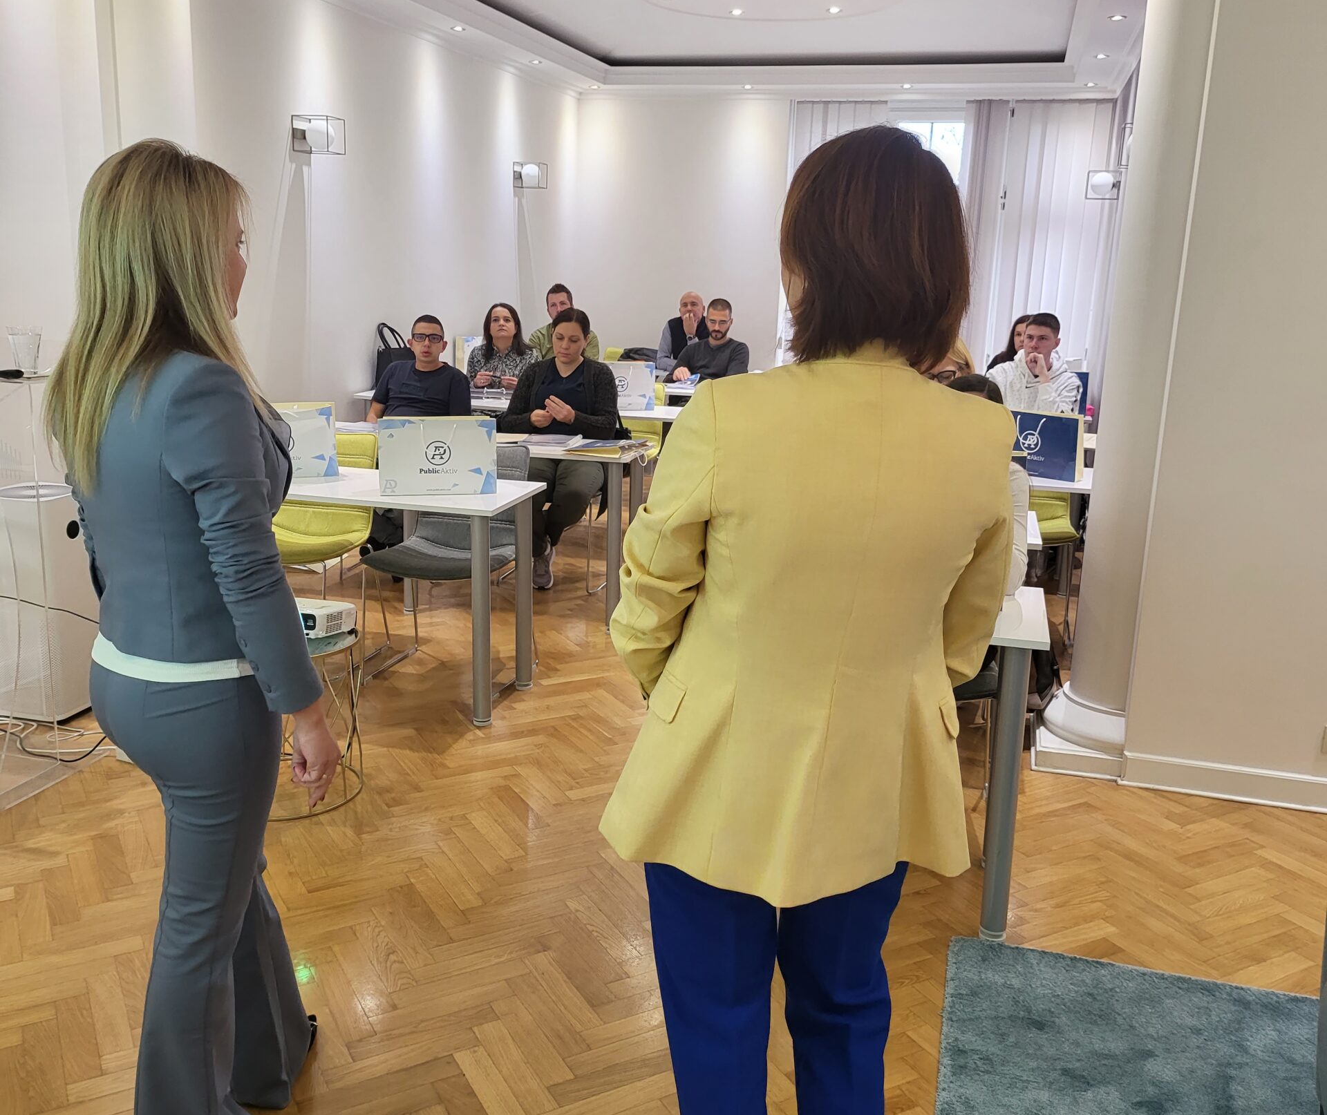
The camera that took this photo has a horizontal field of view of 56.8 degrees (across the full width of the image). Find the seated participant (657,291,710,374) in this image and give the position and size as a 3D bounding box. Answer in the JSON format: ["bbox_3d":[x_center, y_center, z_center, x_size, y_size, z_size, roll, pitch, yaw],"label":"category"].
[{"bbox_3d":[0.238,-1.253,8.818,0.530,1.290,0.750,4,14,7],"label":"seated participant"}]

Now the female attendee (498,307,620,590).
[{"bbox_3d":[-0.521,-0.555,6.020,0.540,1.285,0.780,4,14,7],"label":"female attendee"}]

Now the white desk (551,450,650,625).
[{"bbox_3d":[-0.604,-0.137,5.343,1.040,0.750,0.540,6,14,15],"label":"white desk"}]

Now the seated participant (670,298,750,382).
[{"bbox_3d":[0.303,-1.073,8.253,0.560,1.280,0.800,5,14,13],"label":"seated participant"}]

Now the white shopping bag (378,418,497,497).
[{"bbox_3d":[-0.773,-0.348,4.201,0.385,0.258,0.100,-2,14,-17],"label":"white shopping bag"}]

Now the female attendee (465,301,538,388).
[{"bbox_3d":[-1.028,-0.893,7.423,0.500,1.240,0.750,4,14,7],"label":"female attendee"}]

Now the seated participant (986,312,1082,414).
[{"bbox_3d":[1.876,-0.594,6.311,0.550,1.310,0.750,8,15,23],"label":"seated participant"}]

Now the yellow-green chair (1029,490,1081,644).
[{"bbox_3d":[1.572,-0.117,5.495,0.570,0.820,0.580,6,14,15],"label":"yellow-green chair"}]

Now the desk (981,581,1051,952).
[{"bbox_3d":[0.411,0.446,3.106,1.000,0.750,0.530,6,14,15],"label":"desk"}]

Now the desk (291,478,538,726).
[{"bbox_3d":[-1.033,0.105,4.308,1.150,0.750,0.540,6,14,15],"label":"desk"}]

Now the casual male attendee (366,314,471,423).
[{"bbox_3d":[-1.217,-0.562,6.061,0.550,1.235,0.780,4,14,7],"label":"casual male attendee"}]

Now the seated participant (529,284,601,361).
[{"bbox_3d":[-0.715,-1.168,8.313,0.530,1.310,0.750,3,14,5],"label":"seated participant"}]

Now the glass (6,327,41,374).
[{"bbox_3d":[-1.721,-0.557,3.299,0.090,0.115,0.090,6,14,15],"label":"glass"}]

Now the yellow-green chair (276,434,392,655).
[{"bbox_3d":[-1.362,-0.038,4.700,0.510,0.820,0.570,6,14,15],"label":"yellow-green chair"}]

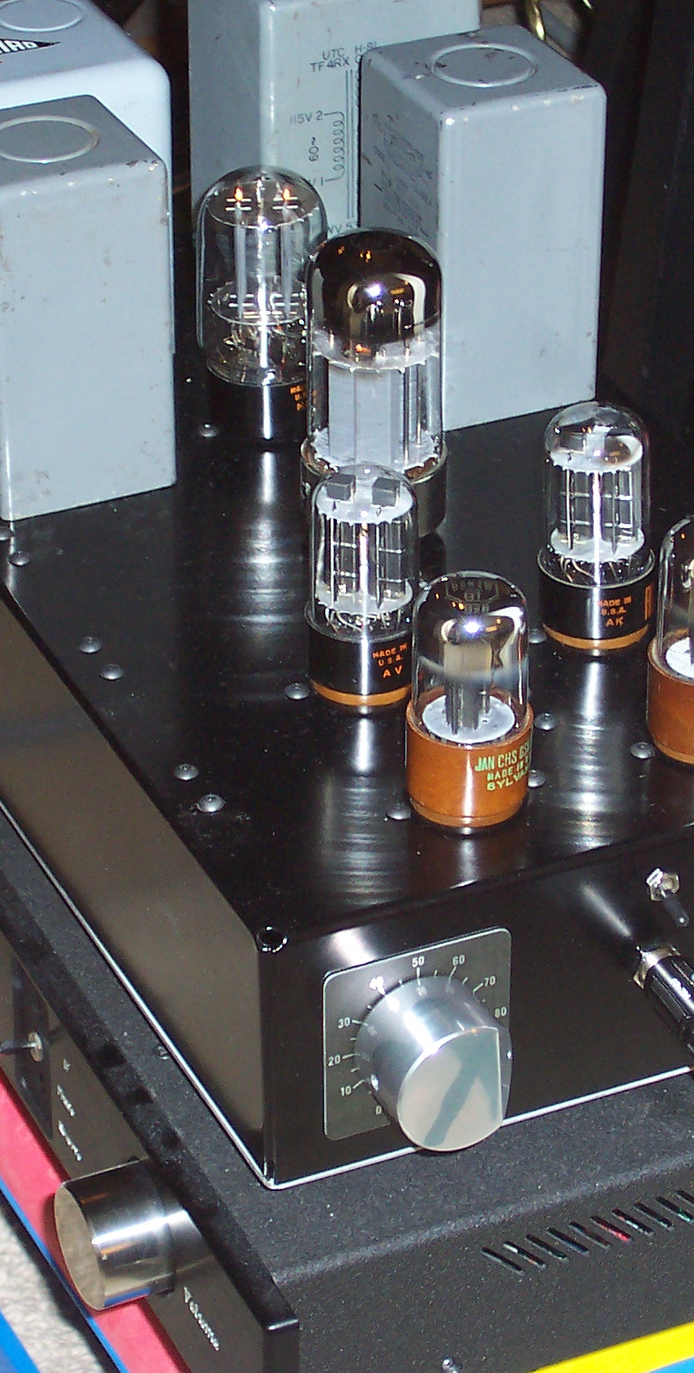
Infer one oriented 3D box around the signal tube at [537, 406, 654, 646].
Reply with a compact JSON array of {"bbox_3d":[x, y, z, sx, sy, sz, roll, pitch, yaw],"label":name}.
[{"bbox_3d":[0.070,-0.046,1.035,0.033,0.067,0.033,0,31,0],"label":"signal tube"}]

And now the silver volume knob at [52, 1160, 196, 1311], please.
[{"bbox_3d":[-0.061,0.143,0.982,0.020,0.035,0.035,-13,34,-21],"label":"silver volume knob"}]

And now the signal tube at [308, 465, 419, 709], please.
[{"bbox_3d":[0.004,-0.029,1.010,0.032,0.064,0.032,0,31,0],"label":"signal tube"}]

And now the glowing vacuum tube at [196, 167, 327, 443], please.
[{"bbox_3d":[-0.026,-0.118,1.140,0.040,0.082,0.040,0,31,0],"label":"glowing vacuum tube"}]

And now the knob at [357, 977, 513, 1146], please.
[{"bbox_3d":[0.024,0.095,0.945,0.036,0.036,0.025,-13,34,-21],"label":"knob"}]

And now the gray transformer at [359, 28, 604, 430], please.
[{"bbox_3d":[0.041,-0.142,1.159,0.055,0.106,0.055,-14,34,-22],"label":"gray transformer"}]

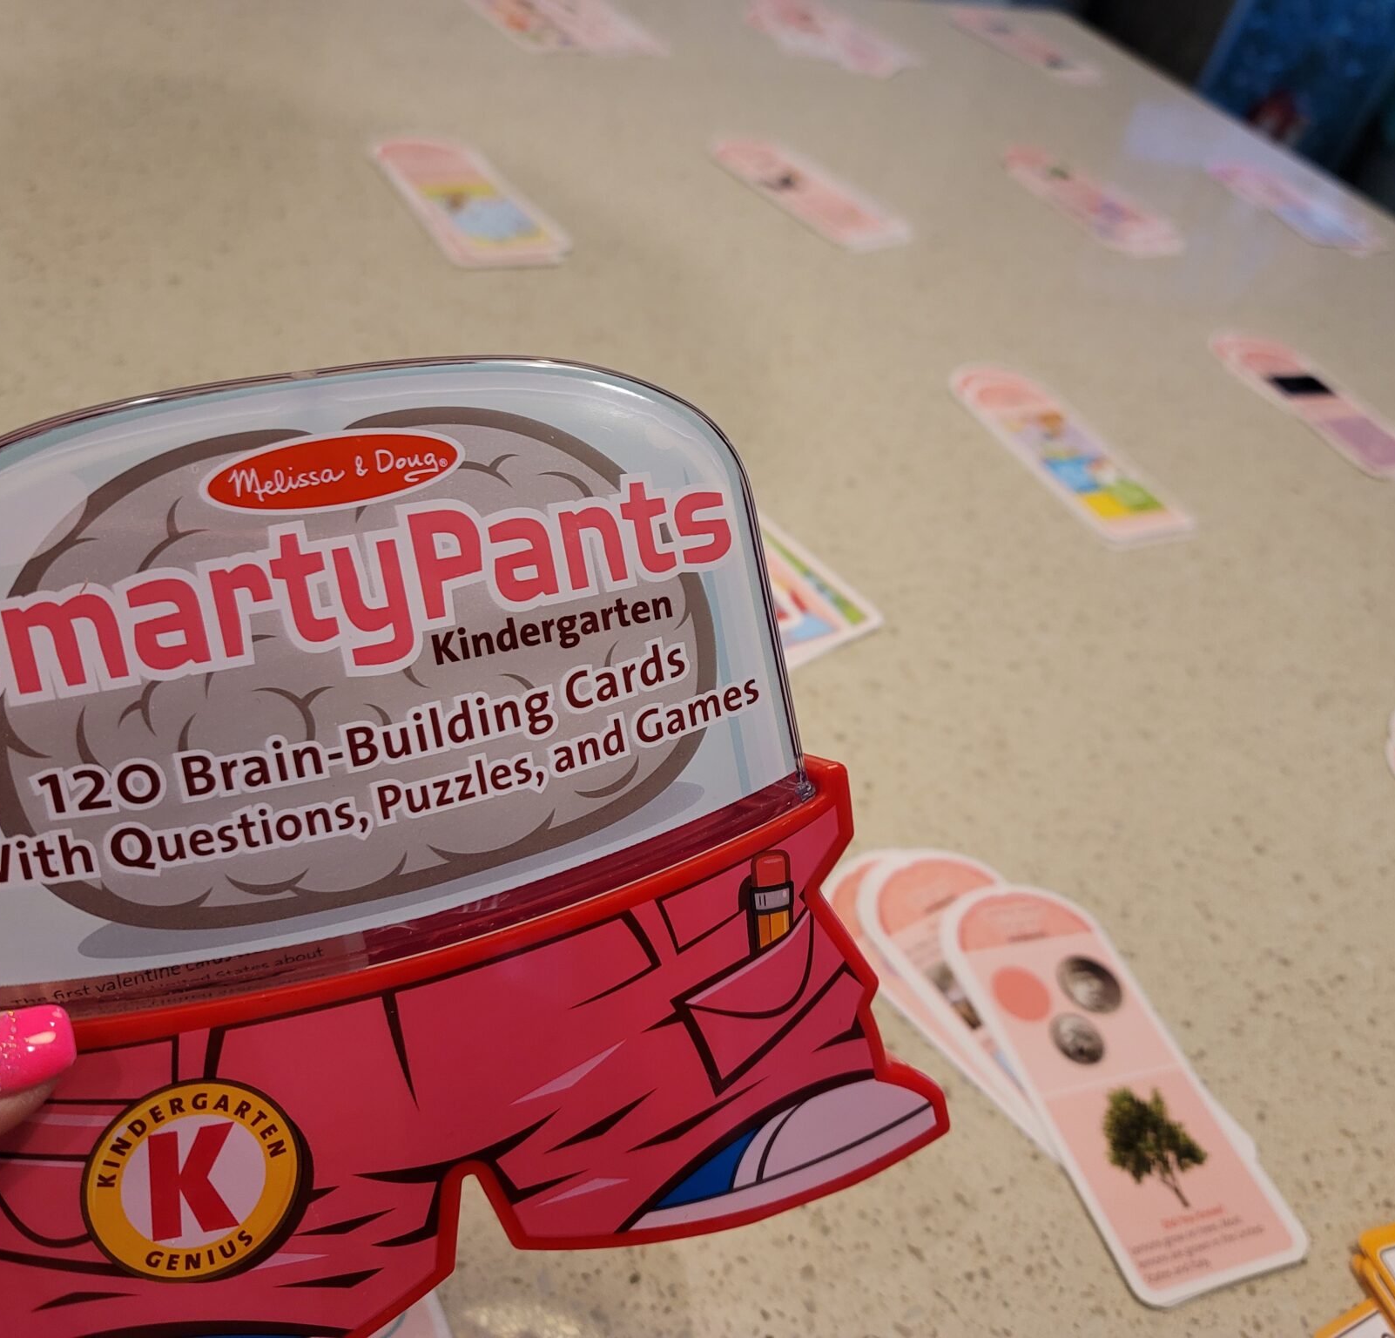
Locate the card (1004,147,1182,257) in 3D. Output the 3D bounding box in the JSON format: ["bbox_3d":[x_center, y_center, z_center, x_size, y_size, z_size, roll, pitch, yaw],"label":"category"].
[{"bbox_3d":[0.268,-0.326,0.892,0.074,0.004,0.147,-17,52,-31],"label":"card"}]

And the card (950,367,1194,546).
[{"bbox_3d":[0.179,-0.109,0.622,0.059,0.004,0.138,-13,49,-26],"label":"card"}]

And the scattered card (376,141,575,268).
[{"bbox_3d":[-0.129,-0.258,0.697,0.063,0.004,0.141,-15,50,-28],"label":"scattered card"}]

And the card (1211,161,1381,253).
[{"bbox_3d":[0.452,-0.351,0.977,0.076,0.004,0.140,-22,55,-35],"label":"card"}]

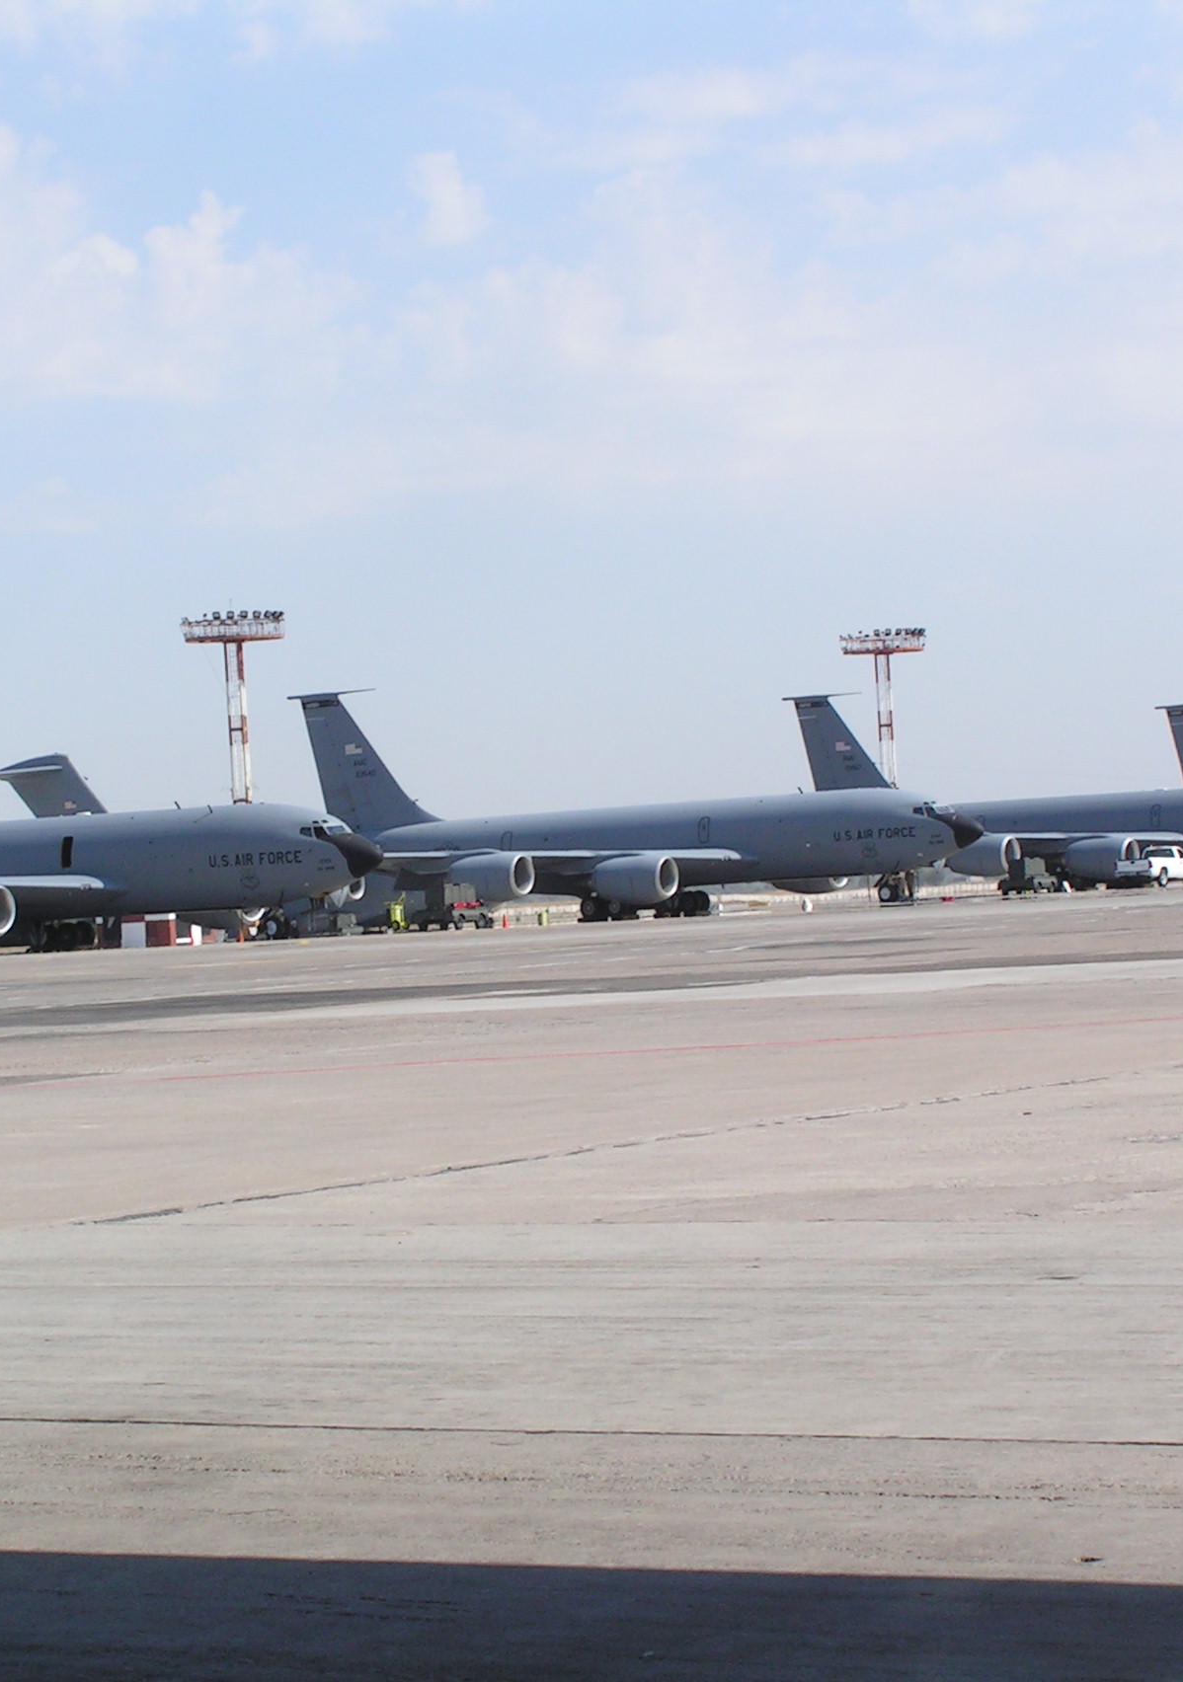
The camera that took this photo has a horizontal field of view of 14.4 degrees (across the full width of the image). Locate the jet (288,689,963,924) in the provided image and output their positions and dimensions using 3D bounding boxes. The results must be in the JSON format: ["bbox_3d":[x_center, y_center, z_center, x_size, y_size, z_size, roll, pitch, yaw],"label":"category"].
[{"bbox_3d":[1.430,-2.517,236.541,41.600,12.700,39.880,-4,-1,33],"label":"jet"}]

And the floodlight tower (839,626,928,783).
[{"bbox_3d":[24.674,-6.661,384.875,6.900,21.990,6.000,-3,-1,-27],"label":"floodlight tower"}]

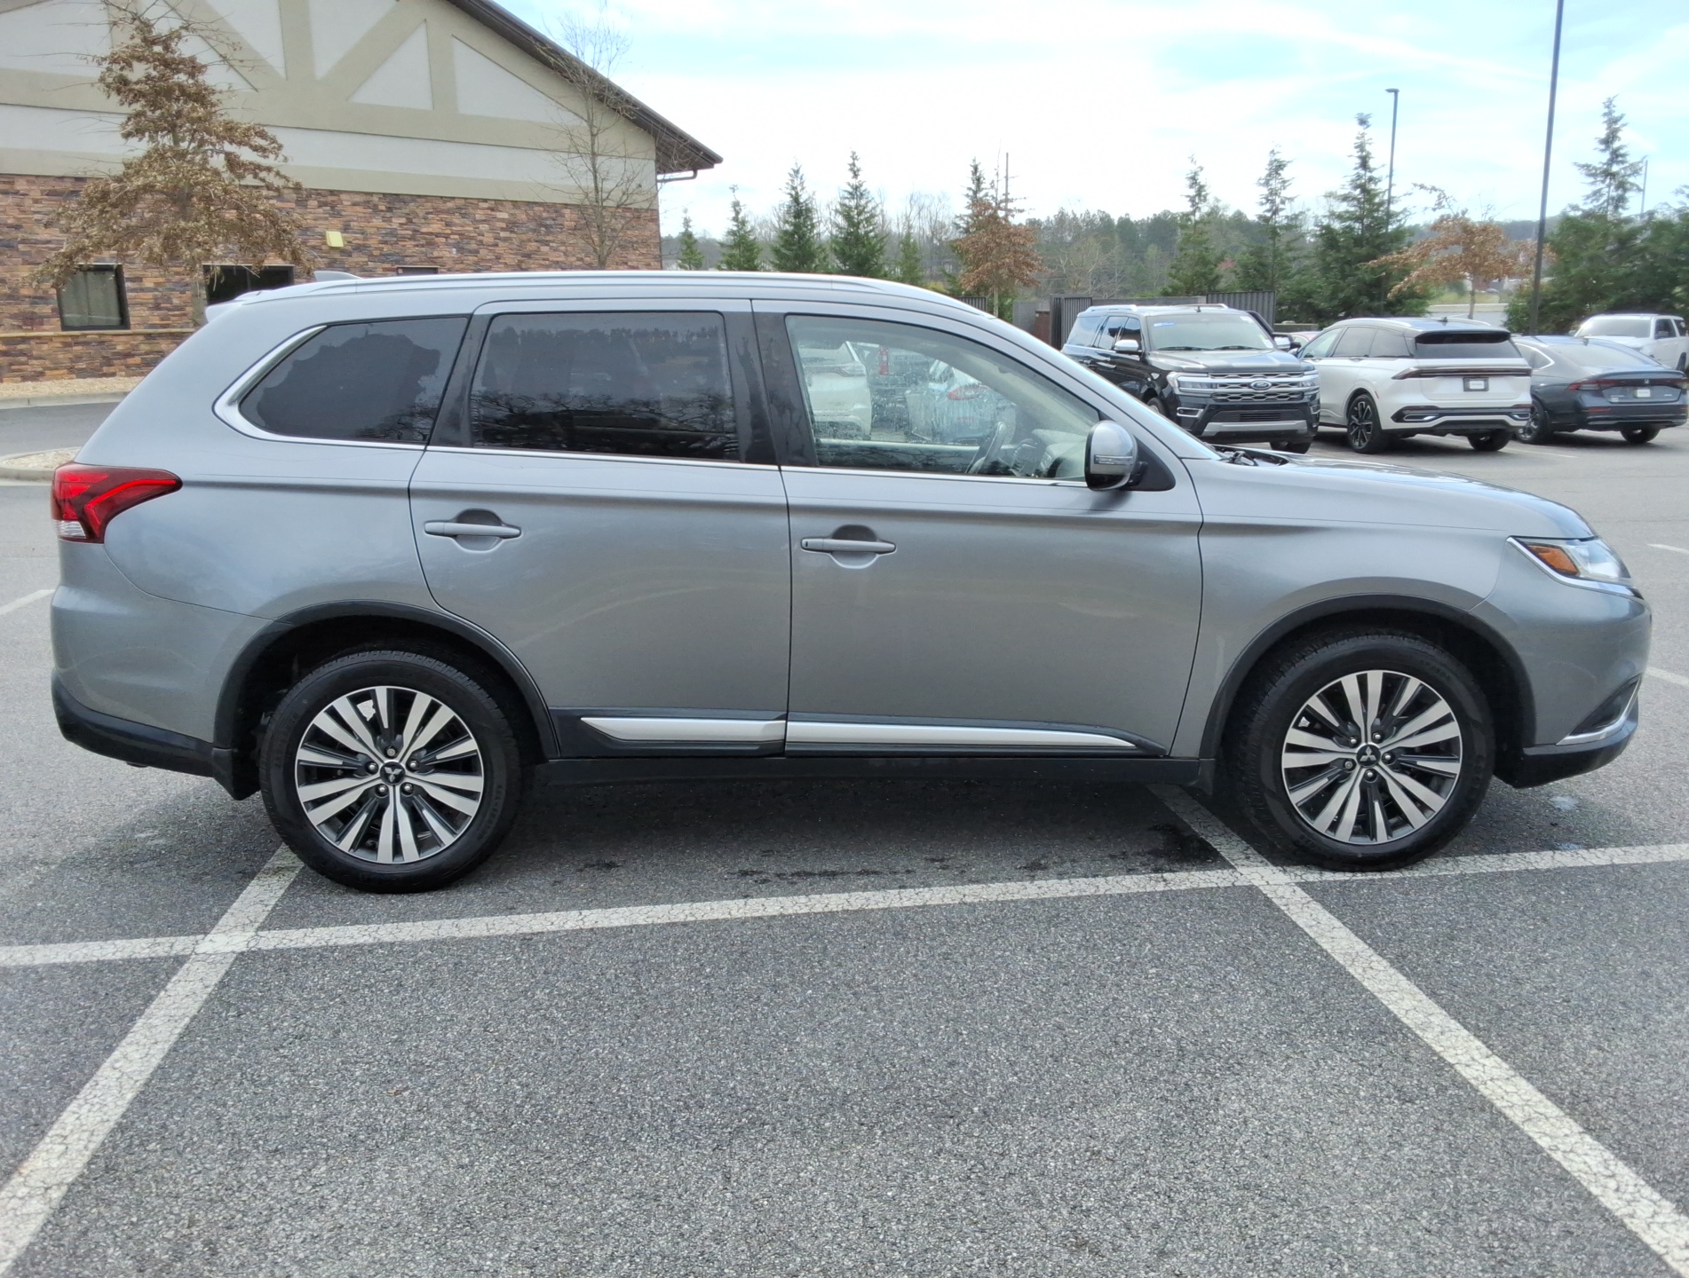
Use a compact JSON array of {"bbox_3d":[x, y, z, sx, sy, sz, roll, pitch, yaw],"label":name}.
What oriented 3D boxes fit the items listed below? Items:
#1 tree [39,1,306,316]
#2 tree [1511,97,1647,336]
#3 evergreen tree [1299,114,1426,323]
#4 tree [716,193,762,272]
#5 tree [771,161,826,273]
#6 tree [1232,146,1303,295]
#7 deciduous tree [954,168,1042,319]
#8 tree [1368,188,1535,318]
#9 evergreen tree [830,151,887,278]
[{"bbox_3d":[-8.611,-5.391,18.453,3.700,6.010,3.700,-6,13,-23],"label":"tree"},{"bbox_3d":[16.992,-9.163,31.645,3.600,6.100,3.600,5,13,27],"label":"tree"},{"bbox_3d":[13.763,-10.310,36.721,4.000,6.910,4.000,-1,12,0],"label":"evergreen tree"},{"bbox_3d":[-4.367,-14.648,57.823,2.900,8.035,2.900,-1,12,0],"label":"tree"},{"bbox_3d":[-1.345,-11.316,42.568,2.500,6.450,2.500,-1,12,-1],"label":"tree"},{"bbox_3d":[11.551,-10.379,38.011,2.500,6.060,2.500,3,12,16],"label":"tree"},{"bbox_3d":[3.817,-9.064,34.675,2.300,5.290,2.300,0,12,6],"label":"deciduous tree"},{"bbox_3d":[14.137,-8.060,32.081,3.800,4.766,3.800,-1,12,0],"label":"tree"},{"bbox_3d":[0.512,-14.522,54.424,3.100,9.024,3.100,-1,12,0],"label":"evergreen tree"}]

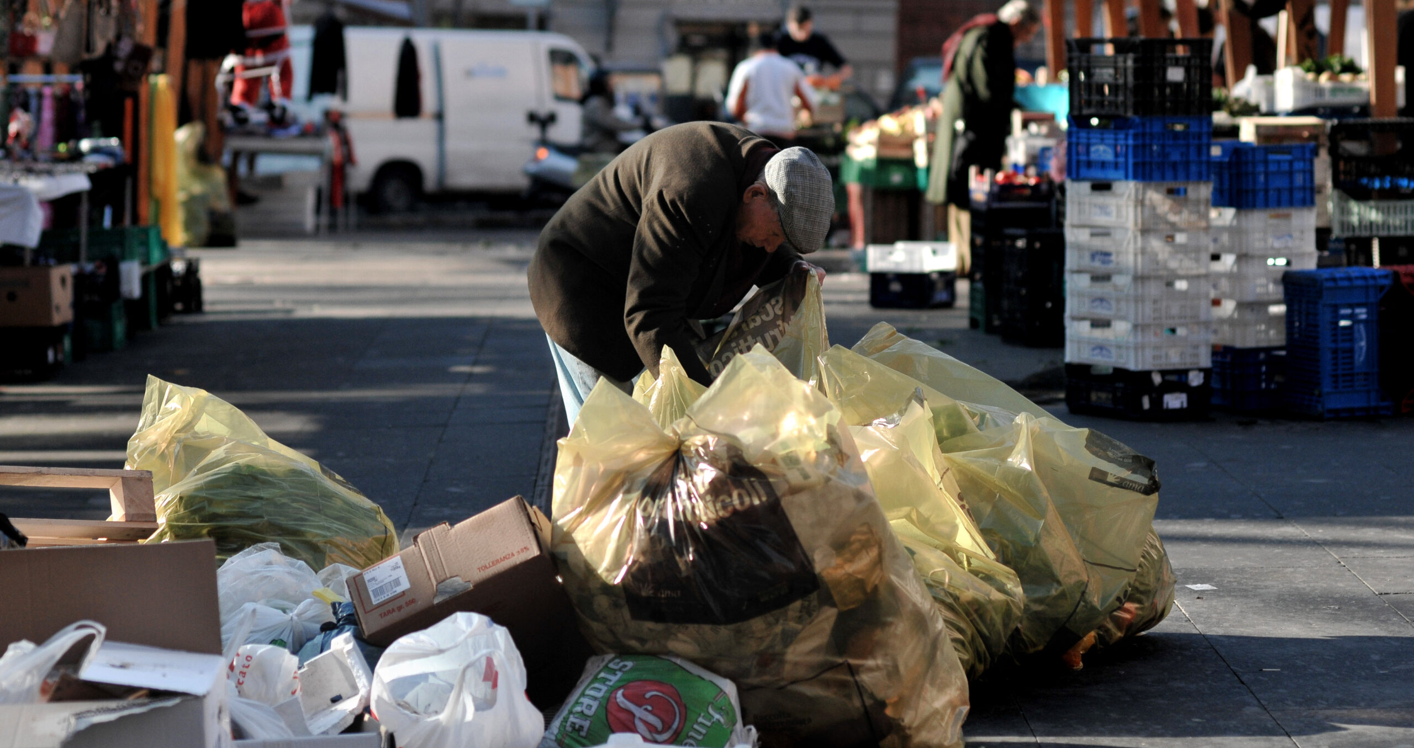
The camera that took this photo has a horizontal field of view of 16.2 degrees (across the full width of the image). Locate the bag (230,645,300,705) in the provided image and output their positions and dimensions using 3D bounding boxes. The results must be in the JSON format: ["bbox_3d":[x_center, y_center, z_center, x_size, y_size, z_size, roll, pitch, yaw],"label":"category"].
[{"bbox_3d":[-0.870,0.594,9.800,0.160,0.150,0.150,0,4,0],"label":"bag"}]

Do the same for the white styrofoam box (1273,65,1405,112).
[{"bbox_3d":[2.581,-1.160,20.400,0.500,0.165,0.300,-1,4,-15],"label":"white styrofoam box"}]

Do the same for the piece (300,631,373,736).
[{"bbox_3d":[-0.701,0.587,9.400,0.155,0.160,0.110,-28,-21,-5],"label":"piece"}]

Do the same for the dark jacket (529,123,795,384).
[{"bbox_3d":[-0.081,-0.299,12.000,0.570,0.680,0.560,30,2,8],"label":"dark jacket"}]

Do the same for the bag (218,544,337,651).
[{"bbox_3d":[-0.966,0.511,11.100,0.280,0.260,0.250,0,4,0],"label":"bag"}]

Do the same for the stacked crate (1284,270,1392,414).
[{"bbox_3d":[2.243,-0.105,17.852,0.280,0.505,0.320,-2,5,-25],"label":"stacked crate"}]

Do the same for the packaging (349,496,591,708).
[{"bbox_3d":[-0.482,0.500,10.250,0.398,0.297,0.209,-26,37,5],"label":"packaging"}]

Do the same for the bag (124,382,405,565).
[{"bbox_3d":[-1.138,0.270,12.750,0.700,0.530,0.550,0,4,0],"label":"bag"}]

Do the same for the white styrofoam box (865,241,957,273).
[{"bbox_3d":[0.987,-0.566,24.200,0.310,0.145,0.450,1,4,19],"label":"white styrofoam box"}]

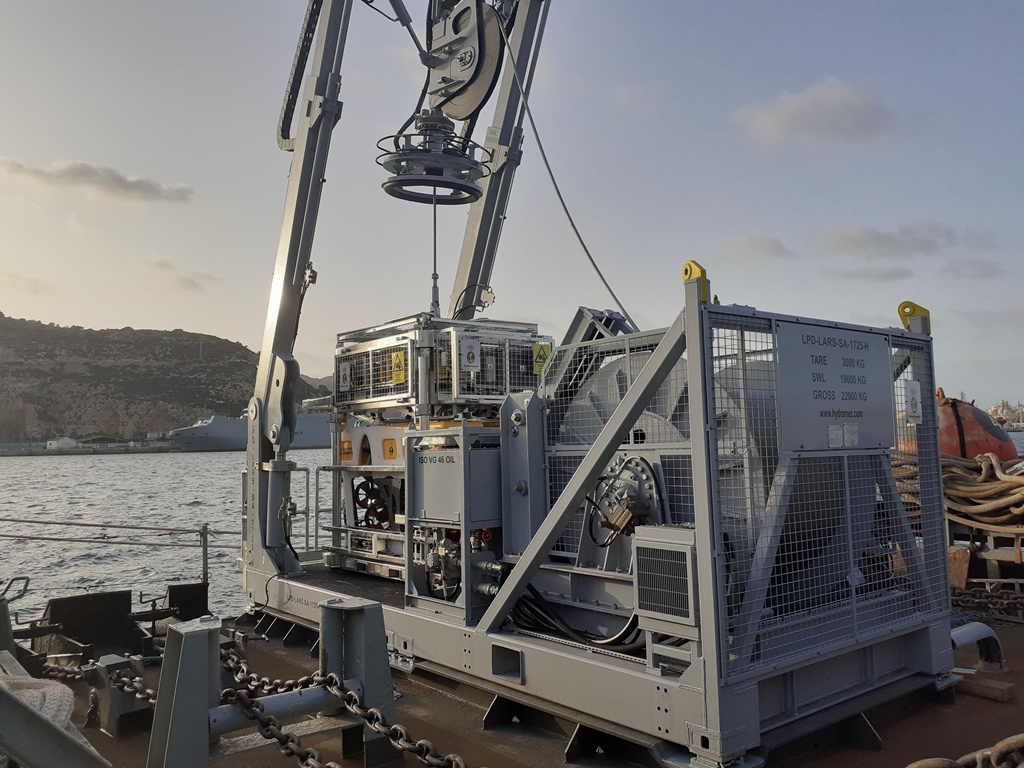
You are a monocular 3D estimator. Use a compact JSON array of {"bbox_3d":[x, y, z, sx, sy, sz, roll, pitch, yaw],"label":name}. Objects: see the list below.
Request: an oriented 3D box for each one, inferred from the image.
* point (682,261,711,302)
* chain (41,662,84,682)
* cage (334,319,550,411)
[{"bbox_3d":[0.932,-0.515,4.084,0.042,0.245,0.215,0,-6,-16],"label":"point"},{"bbox_3d":[-3.439,2.165,6.130,0.110,0.170,1.020,4,-8,-45],"label":"chain"},{"bbox_3d":[-0.743,-0.113,8.051,1.380,0.790,1.980,3,-7,-38],"label":"cage"}]

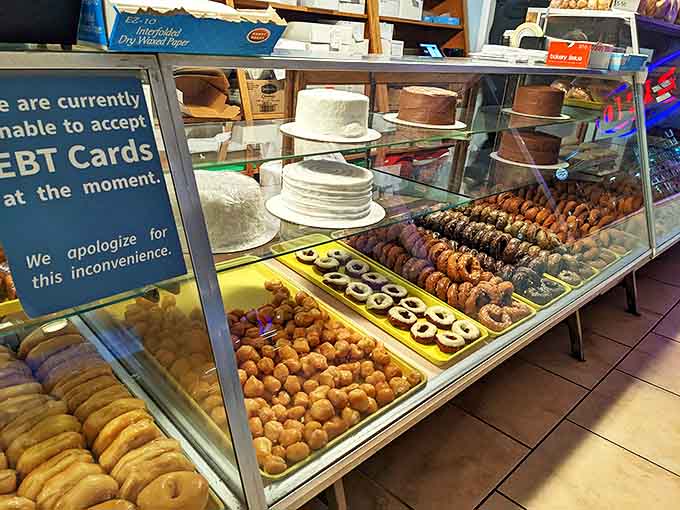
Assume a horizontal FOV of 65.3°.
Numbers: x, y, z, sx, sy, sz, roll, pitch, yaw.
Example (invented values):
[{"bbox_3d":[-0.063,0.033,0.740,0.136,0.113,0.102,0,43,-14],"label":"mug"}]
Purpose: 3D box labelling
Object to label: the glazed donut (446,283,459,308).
[{"bbox_3d":[0.324,0.112,1.467,0.077,0.077,0.029,-17,31,-42],"label":"glazed donut"}]

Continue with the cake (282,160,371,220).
[{"bbox_3d":[-0.026,-0.142,1.129,0.197,0.078,0.197,3,21,-1],"label":"cake"}]

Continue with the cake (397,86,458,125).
[{"bbox_3d":[0.236,-0.412,1.459,0.168,0.083,0.168,3,21,-1],"label":"cake"}]

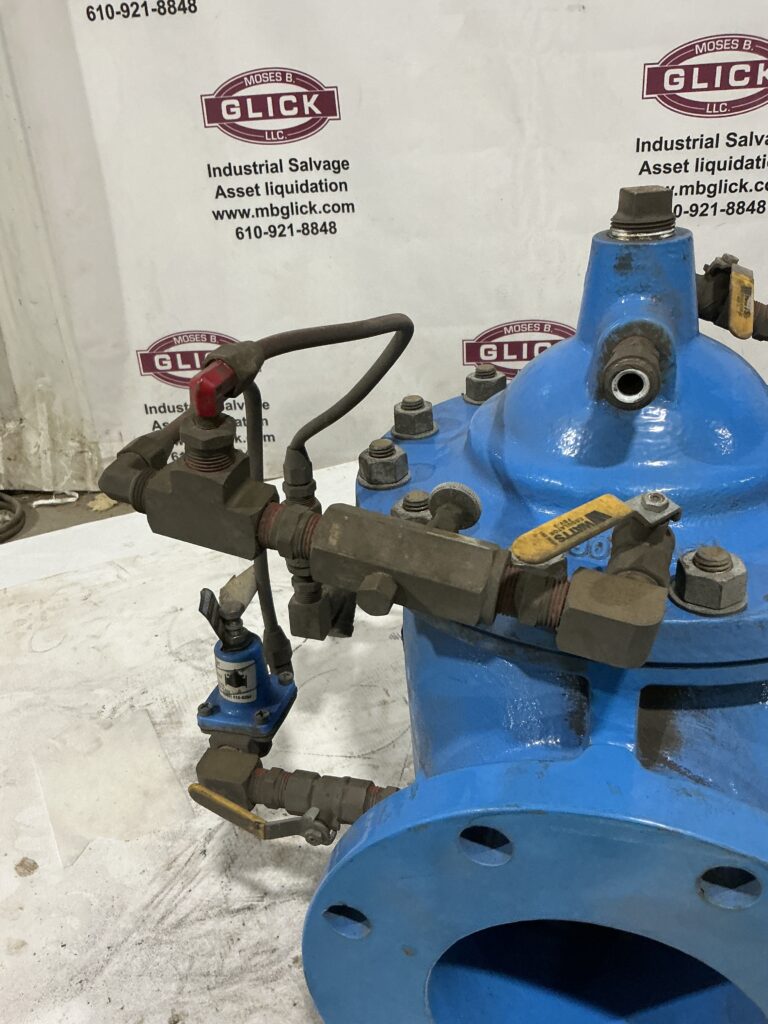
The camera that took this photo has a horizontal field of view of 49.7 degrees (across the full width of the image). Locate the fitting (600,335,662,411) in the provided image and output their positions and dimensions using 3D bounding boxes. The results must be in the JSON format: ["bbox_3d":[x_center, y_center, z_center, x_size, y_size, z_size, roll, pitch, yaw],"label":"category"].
[{"bbox_3d":[0.122,-0.069,0.408,0.028,0.028,0.047,4,29,16],"label":"fitting"}]

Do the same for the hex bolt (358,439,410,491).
[{"bbox_3d":[0.000,-0.031,0.494,0.032,0.021,0.031,-5,27,0],"label":"hex bolt"}]

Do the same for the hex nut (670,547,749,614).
[{"bbox_3d":[0.142,0.028,0.358,0.032,0.021,0.031,7,30,22],"label":"hex nut"}]

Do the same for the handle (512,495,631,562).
[{"bbox_3d":[0.078,0.007,0.340,0.063,0.008,0.019,-23,38,-37],"label":"handle"}]

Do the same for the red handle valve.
[{"bbox_3d":[-0.071,-0.051,0.346,0.018,0.020,0.013,-21,37,-36],"label":"red handle valve"}]

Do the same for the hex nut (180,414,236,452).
[{"bbox_3d":[-0.075,-0.033,0.352,0.024,0.010,0.024,-4,30,-12],"label":"hex nut"}]

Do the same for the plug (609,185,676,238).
[{"bbox_3d":[0.135,-0.154,0.427,0.034,0.023,0.034,-6,27,-2],"label":"plug"}]

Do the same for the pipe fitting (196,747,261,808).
[{"bbox_3d":[-0.094,0.161,0.503,0.030,0.028,0.027,0,28,10],"label":"pipe fitting"}]

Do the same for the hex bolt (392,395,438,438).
[{"bbox_3d":[0.020,-0.065,0.557,0.032,0.021,0.031,-3,27,2],"label":"hex bolt"}]

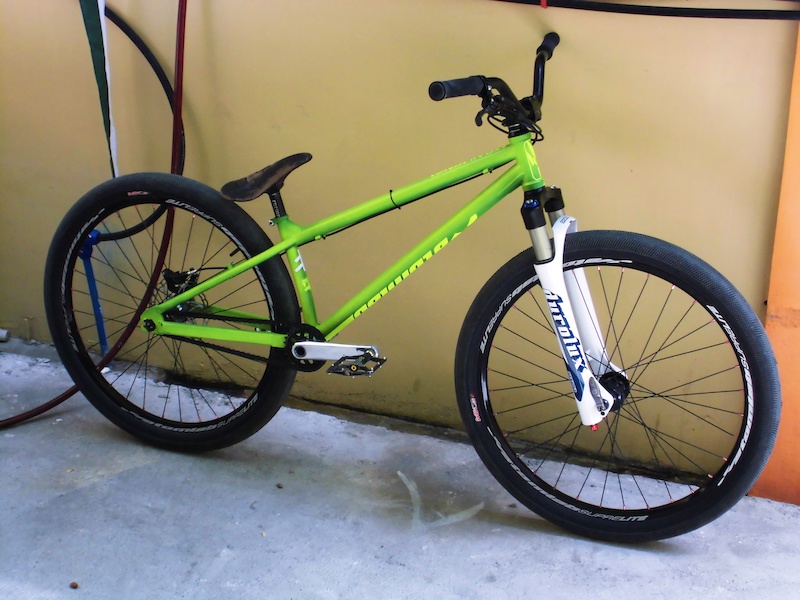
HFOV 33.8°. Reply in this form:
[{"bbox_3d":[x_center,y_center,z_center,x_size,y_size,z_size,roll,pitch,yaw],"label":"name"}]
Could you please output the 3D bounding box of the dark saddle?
[{"bbox_3d":[-0.277,-0.258,2.832,0.236,0.060,0.132,-17,10,27],"label":"dark saddle"}]

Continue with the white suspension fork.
[{"bbox_3d":[0.354,0.002,2.651,0.076,0.487,0.182,-14,11,26],"label":"white suspension fork"}]

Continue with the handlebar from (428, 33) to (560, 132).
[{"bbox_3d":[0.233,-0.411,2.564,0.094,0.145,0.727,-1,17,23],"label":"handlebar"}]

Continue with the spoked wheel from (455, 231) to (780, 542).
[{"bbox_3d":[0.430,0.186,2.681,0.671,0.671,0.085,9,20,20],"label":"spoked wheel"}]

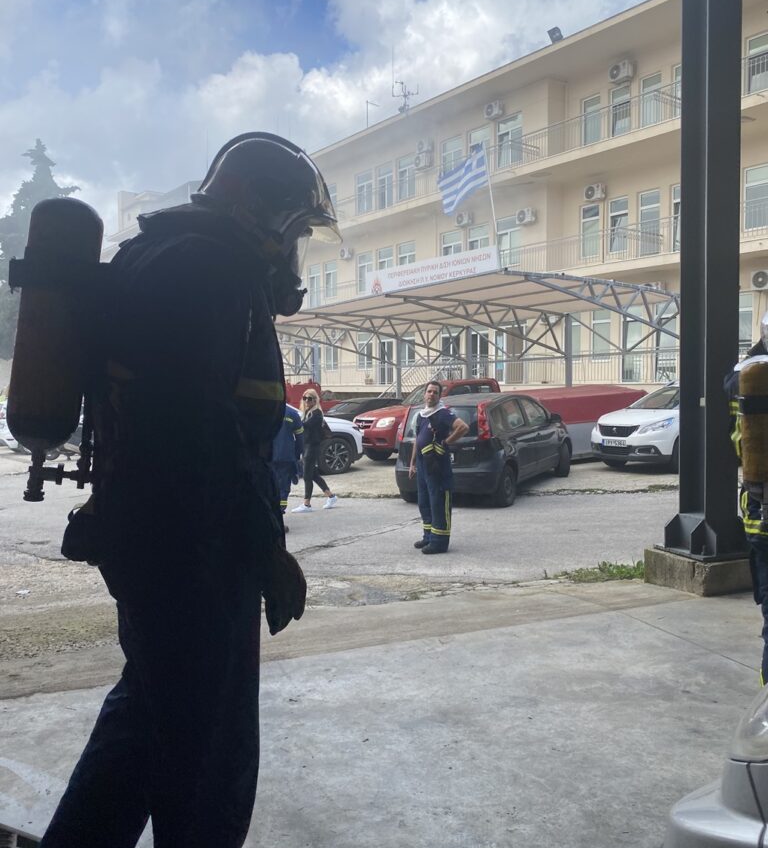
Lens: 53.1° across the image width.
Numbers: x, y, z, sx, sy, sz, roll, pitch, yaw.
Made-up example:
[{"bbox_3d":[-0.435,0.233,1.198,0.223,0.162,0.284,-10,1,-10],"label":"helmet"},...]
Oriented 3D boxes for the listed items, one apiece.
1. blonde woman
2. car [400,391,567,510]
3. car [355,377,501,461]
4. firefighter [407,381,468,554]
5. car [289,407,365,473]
[{"bbox_3d":[-0.964,0.371,10.675,0.600,1.690,0.460,-2,3,-25],"label":"blonde woman"},{"bbox_3d":[1.768,0.258,12.547,1.700,1.550,4.080,1,6,31],"label":"car"},{"bbox_3d":[1.676,-0.117,17.609,5.050,1.750,1.800,-5,5,-31],"label":"car"},{"bbox_3d":[0.553,0.450,8.033,0.600,1.780,0.420,2,4,38],"label":"firefighter"},{"bbox_3d":[-2.478,0.208,14.418,4.350,1.600,1.820,-4,4,-30],"label":"car"}]

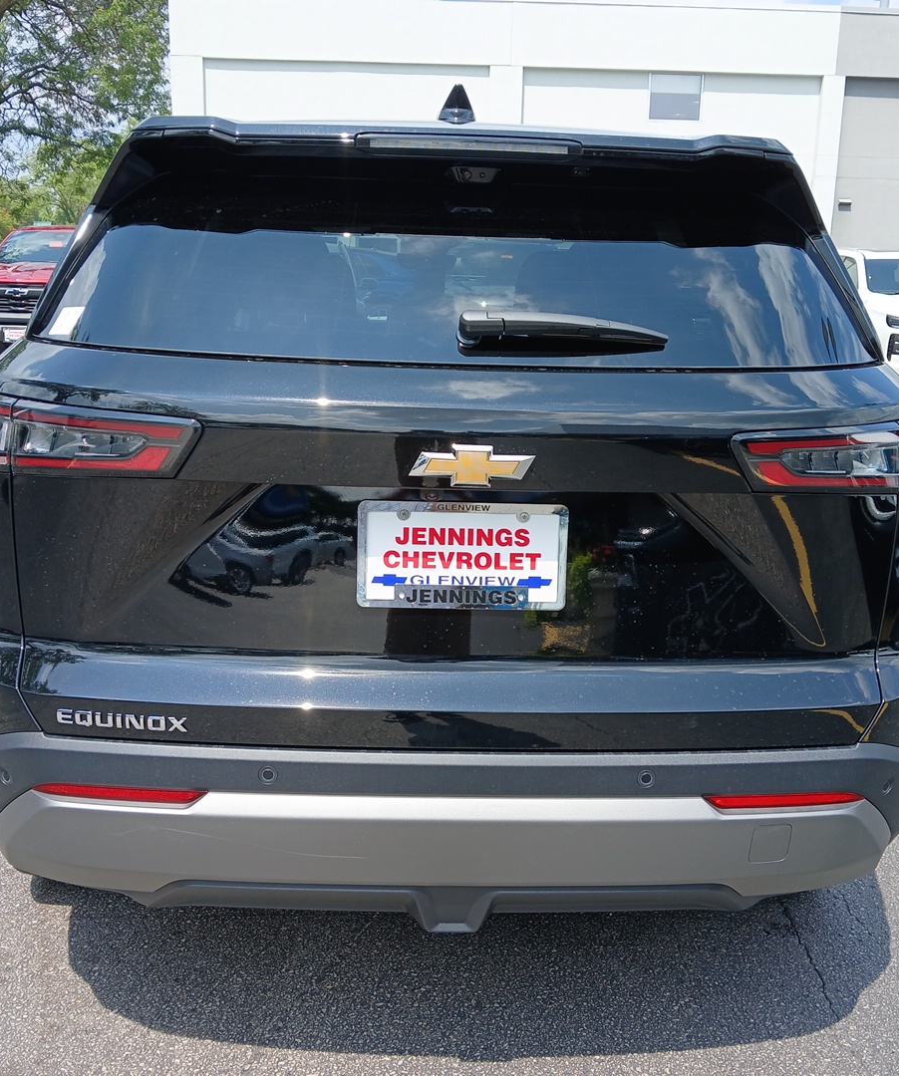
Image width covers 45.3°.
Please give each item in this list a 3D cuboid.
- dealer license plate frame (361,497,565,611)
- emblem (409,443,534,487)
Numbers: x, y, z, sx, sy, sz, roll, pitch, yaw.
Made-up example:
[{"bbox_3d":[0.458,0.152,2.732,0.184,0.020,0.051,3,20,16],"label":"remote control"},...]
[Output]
[{"bbox_3d":[0.021,0.027,1.587,0.312,0.162,0.020,1,13,-2],"label":"dealer license plate frame"},{"bbox_3d":[0.032,-0.103,1.530,0.180,0.062,0.020,1,13,-2],"label":"emblem"}]

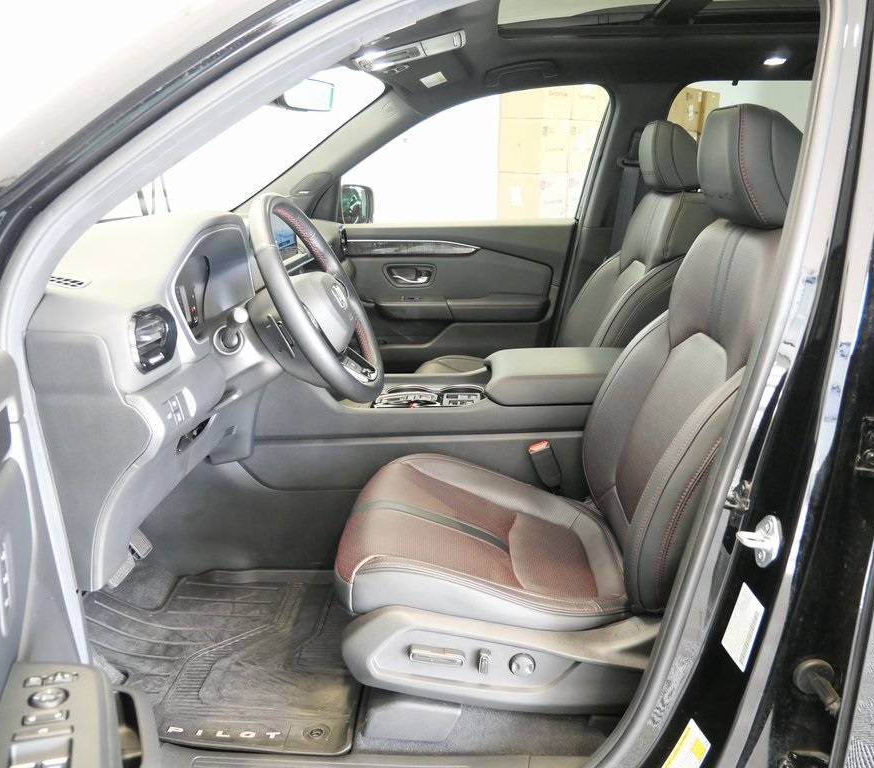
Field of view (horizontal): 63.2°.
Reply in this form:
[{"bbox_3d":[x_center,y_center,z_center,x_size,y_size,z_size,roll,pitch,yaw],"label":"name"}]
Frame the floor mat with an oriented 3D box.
[{"bbox_3d":[-0.413,0.499,1.376,0.585,0.090,0.490,1,17,3],"label":"floor mat"}]

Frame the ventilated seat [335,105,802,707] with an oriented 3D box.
[{"bbox_3d":[0.213,0.004,1.171,0.780,0.875,0.555,1,17,3],"label":"ventilated seat"}]

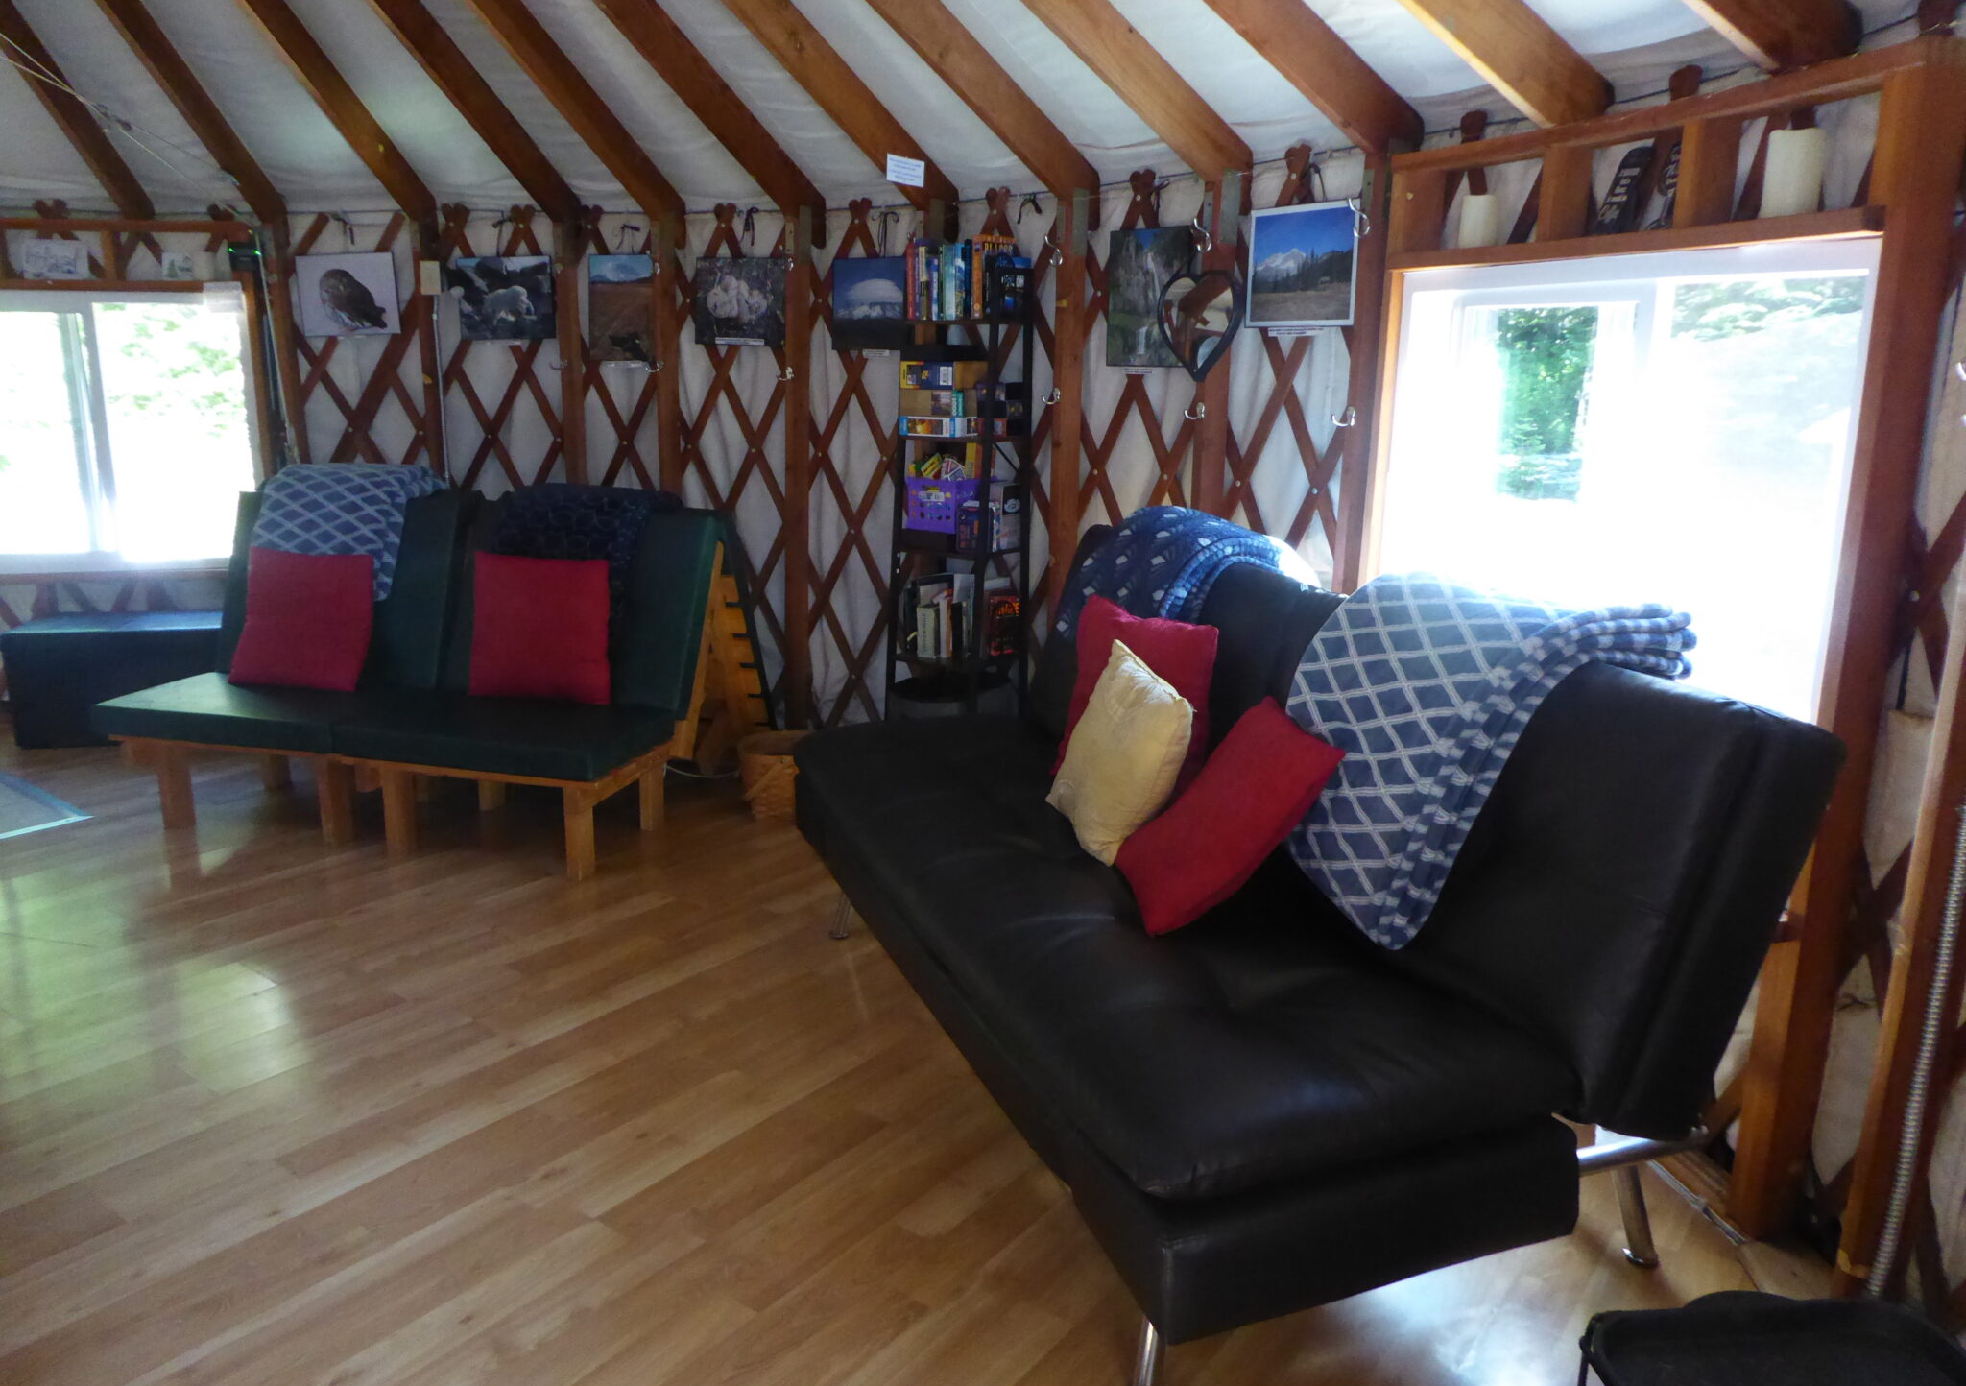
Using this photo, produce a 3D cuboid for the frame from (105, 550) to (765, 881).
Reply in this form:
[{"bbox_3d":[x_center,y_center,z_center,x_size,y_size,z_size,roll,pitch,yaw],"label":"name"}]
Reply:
[{"bbox_3d":[-1.606,-0.066,4.332,1.592,0.799,1.048,4,13,16],"label":"frame"}]

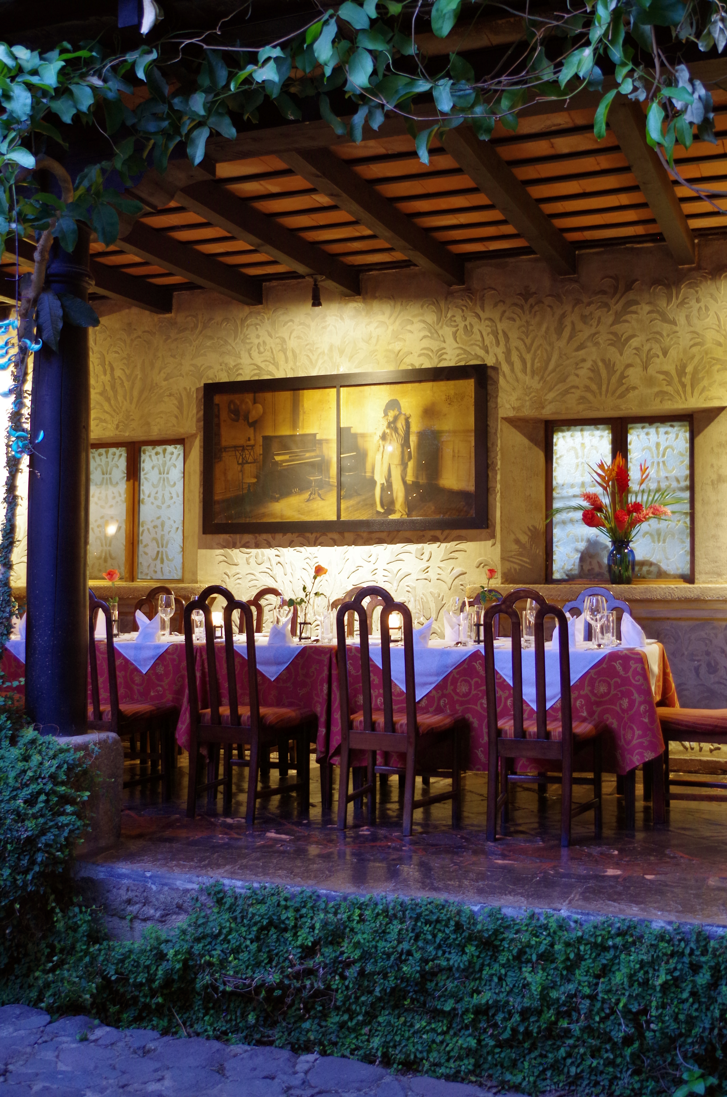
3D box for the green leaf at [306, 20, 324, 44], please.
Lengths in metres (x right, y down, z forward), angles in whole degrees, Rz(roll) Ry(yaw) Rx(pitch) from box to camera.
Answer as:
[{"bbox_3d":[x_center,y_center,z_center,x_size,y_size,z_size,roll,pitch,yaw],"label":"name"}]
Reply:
[{"bbox_3d":[-0.161,-1.696,3.900,0.042,0.105,0.030,34,4,18],"label":"green leaf"}]

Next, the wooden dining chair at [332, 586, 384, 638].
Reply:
[{"bbox_3d":[-0.099,0.723,6.082,0.450,1.045,0.520,-1,-2,21],"label":"wooden dining chair"}]

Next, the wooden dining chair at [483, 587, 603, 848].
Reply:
[{"bbox_3d":[0.740,0.687,5.003,0.450,1.045,0.520,-1,-2,21],"label":"wooden dining chair"}]

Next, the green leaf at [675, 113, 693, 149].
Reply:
[{"bbox_3d":[0.985,-1.286,3.650,0.052,0.112,0.035,-5,-3,0],"label":"green leaf"}]

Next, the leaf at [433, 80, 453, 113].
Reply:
[{"bbox_3d":[0.267,-1.525,4.000,0.058,0.108,0.040,-18,0,2],"label":"leaf"}]

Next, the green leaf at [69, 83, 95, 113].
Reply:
[{"bbox_3d":[-0.982,-1.578,4.150,0.081,0.126,0.040,-21,-4,-16],"label":"green leaf"}]

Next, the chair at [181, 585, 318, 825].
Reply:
[{"bbox_3d":[-0.542,0.701,5.496,0.480,1.050,0.450,-1,-2,27],"label":"chair"}]

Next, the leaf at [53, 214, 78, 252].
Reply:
[{"bbox_3d":[-1.142,-1.205,4.550,0.085,0.150,0.045,-17,0,-2],"label":"leaf"}]

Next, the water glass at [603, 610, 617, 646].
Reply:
[{"bbox_3d":[1.167,0.379,5.611,0.066,0.155,0.066,-1,-2,21],"label":"water glass"}]

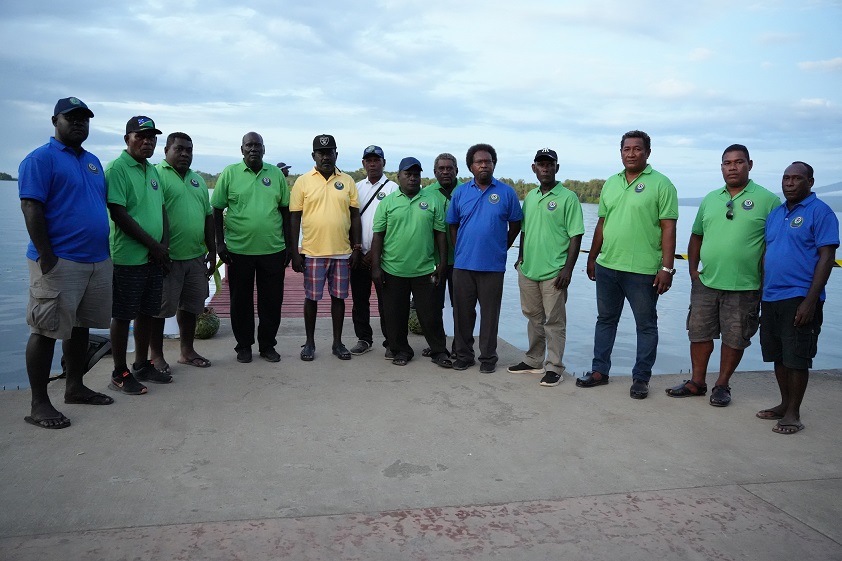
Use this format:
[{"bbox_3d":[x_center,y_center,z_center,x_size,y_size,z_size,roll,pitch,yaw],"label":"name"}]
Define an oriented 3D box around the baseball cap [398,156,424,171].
[{"bbox_3d":[-0.079,-0.895,5.050,0.175,0.120,0.250,-1,8,-22],"label":"baseball cap"}]

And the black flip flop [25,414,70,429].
[{"bbox_3d":[-2.016,0.739,3.537,0.290,0.065,0.110,4,8,15],"label":"black flip flop"}]

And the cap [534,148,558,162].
[{"bbox_3d":[0.869,-0.869,4.521,0.171,0.115,0.260,3,7,10],"label":"cap"}]

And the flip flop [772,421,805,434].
[{"bbox_3d":[2.190,0.852,3.893,0.265,0.055,0.100,-4,10,-39],"label":"flip flop"}]

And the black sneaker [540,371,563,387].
[{"bbox_3d":[0.954,0.664,4.666,0.105,0.110,0.285,6,8,26],"label":"black sneaker"}]

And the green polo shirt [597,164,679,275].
[{"bbox_3d":[1.471,-0.417,4.438,0.550,0.720,0.330,8,10,40],"label":"green polo shirt"}]

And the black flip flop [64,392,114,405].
[{"bbox_3d":[-1.974,0.695,3.896,0.285,0.060,0.105,2,8,-3],"label":"black flip flop"}]

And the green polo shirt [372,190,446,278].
[{"bbox_3d":[-0.087,-0.357,4.890,0.565,0.667,0.320,2,7,-2],"label":"green polo shirt"}]

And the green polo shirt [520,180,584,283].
[{"bbox_3d":[0.948,-0.353,4.717,0.480,0.690,0.290,8,10,39],"label":"green polo shirt"}]

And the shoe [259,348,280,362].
[{"bbox_3d":[-1.184,0.557,5.140,0.105,0.105,0.290,-3,9,-37],"label":"shoe"}]

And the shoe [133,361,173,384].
[{"bbox_3d":[-1.795,0.611,4.375,0.285,0.115,0.105,3,8,8],"label":"shoe"}]

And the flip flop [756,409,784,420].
[{"bbox_3d":[2.271,0.838,4.164,0.270,0.065,0.100,1,7,-9],"label":"flip flop"}]

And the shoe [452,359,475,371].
[{"bbox_3d":[0.385,0.607,4.986,0.105,0.100,0.285,8,9,38],"label":"shoe"}]

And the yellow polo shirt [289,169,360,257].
[{"bbox_3d":[-0.733,-0.529,4.986,0.546,0.684,0.310,1,7,-10],"label":"yellow polo shirt"}]

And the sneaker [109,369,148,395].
[{"bbox_3d":[-1.878,0.650,4.196,0.295,0.110,0.105,5,8,21],"label":"sneaker"}]

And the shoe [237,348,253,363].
[{"bbox_3d":[-1.373,0.555,5.103,0.105,0.105,0.290,1,7,-7],"label":"shoe"}]

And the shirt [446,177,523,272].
[{"bbox_3d":[0.466,-0.420,4.845,0.574,0.702,0.310,3,7,5],"label":"shirt"}]

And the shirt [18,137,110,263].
[{"bbox_3d":[-1.901,-0.441,3.521,0.350,0.665,0.523,6,8,26],"label":"shirt"}]

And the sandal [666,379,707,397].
[{"bbox_3d":[1.836,0.732,4.515,0.285,0.105,0.110,1,8,-11],"label":"sandal"}]

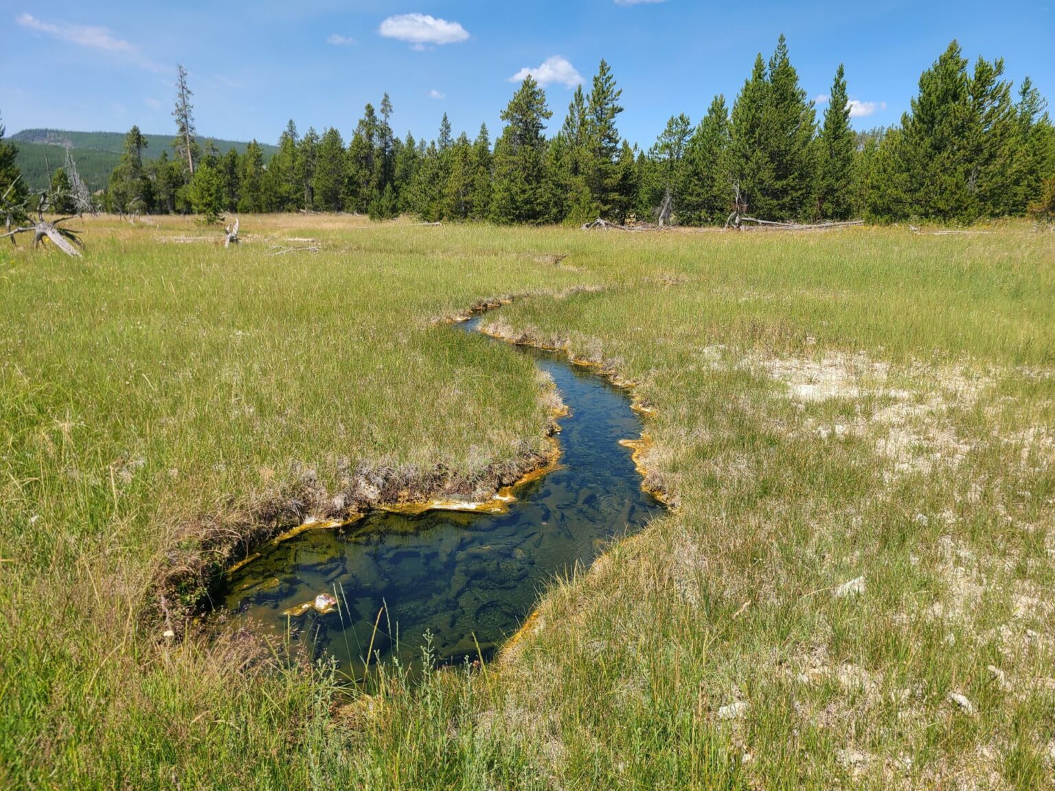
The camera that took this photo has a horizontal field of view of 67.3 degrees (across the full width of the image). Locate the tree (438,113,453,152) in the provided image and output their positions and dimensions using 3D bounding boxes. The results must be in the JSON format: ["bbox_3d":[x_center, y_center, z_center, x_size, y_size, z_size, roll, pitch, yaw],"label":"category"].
[{"bbox_3d":[-6.590,-18.600,63.720,2.180,7.770,2.180,0,14,0],"label":"tree"}]

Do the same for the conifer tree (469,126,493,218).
[{"bbox_3d":[-2.814,-13.430,47.883,1.436,5.660,1.436,-1,14,-3],"label":"conifer tree"}]

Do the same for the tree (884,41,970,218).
[{"bbox_3d":[22.050,-14.490,43.790,4.970,9.400,4.970,0,14,0],"label":"tree"}]

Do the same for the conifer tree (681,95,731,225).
[{"bbox_3d":[9.680,-12.780,43.120,2.820,6.800,2.820,0,14,0],"label":"conifer tree"}]

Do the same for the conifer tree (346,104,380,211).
[{"bbox_3d":[-15.663,-22.568,75.482,3.235,9.937,3.235,-3,14,-11],"label":"conifer tree"}]

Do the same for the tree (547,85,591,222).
[{"bbox_3d":[2.285,-13.303,43.943,2.495,7.333,2.495,1,14,3],"label":"tree"}]

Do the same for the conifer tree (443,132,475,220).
[{"bbox_3d":[-4.210,-13.400,48.480,1.970,5.150,1.970,0,14,0],"label":"conifer tree"}]

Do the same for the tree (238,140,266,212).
[{"bbox_3d":[-22.250,-17.670,63.960,2.330,5.580,2.330,0,14,0],"label":"tree"}]

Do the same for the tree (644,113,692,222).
[{"bbox_3d":[7.850,-12.660,44.260,2.840,5.890,2.840,0,14,0],"label":"tree"}]

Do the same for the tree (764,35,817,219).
[{"bbox_3d":[14.750,-15.210,45.270,3.310,9.970,3.310,0,14,0],"label":"tree"}]

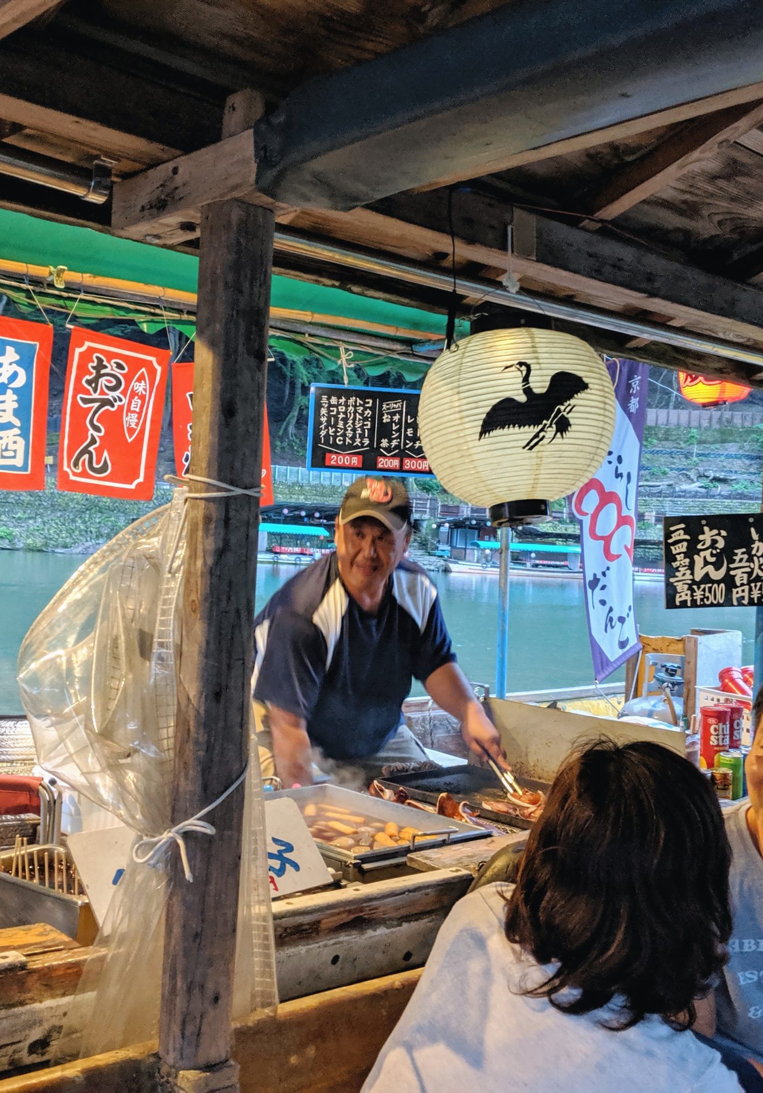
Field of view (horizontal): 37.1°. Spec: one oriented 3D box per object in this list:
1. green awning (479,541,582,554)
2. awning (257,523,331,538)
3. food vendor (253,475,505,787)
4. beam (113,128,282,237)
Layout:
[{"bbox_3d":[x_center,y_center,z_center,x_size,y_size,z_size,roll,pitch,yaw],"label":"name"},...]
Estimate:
[{"bbox_3d":[9.365,0.102,68.000,7.200,0.620,2.000,3,0,0],"label":"green awning"},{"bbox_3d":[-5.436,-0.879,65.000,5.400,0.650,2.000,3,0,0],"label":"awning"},{"bbox_3d":[-0.030,0.500,2.800,0.620,1.360,0.720,3,0,-16],"label":"food vendor"},{"bbox_3d":[-0.289,-0.564,1.797,0.080,0.085,0.450,3,3,-39],"label":"beam"}]

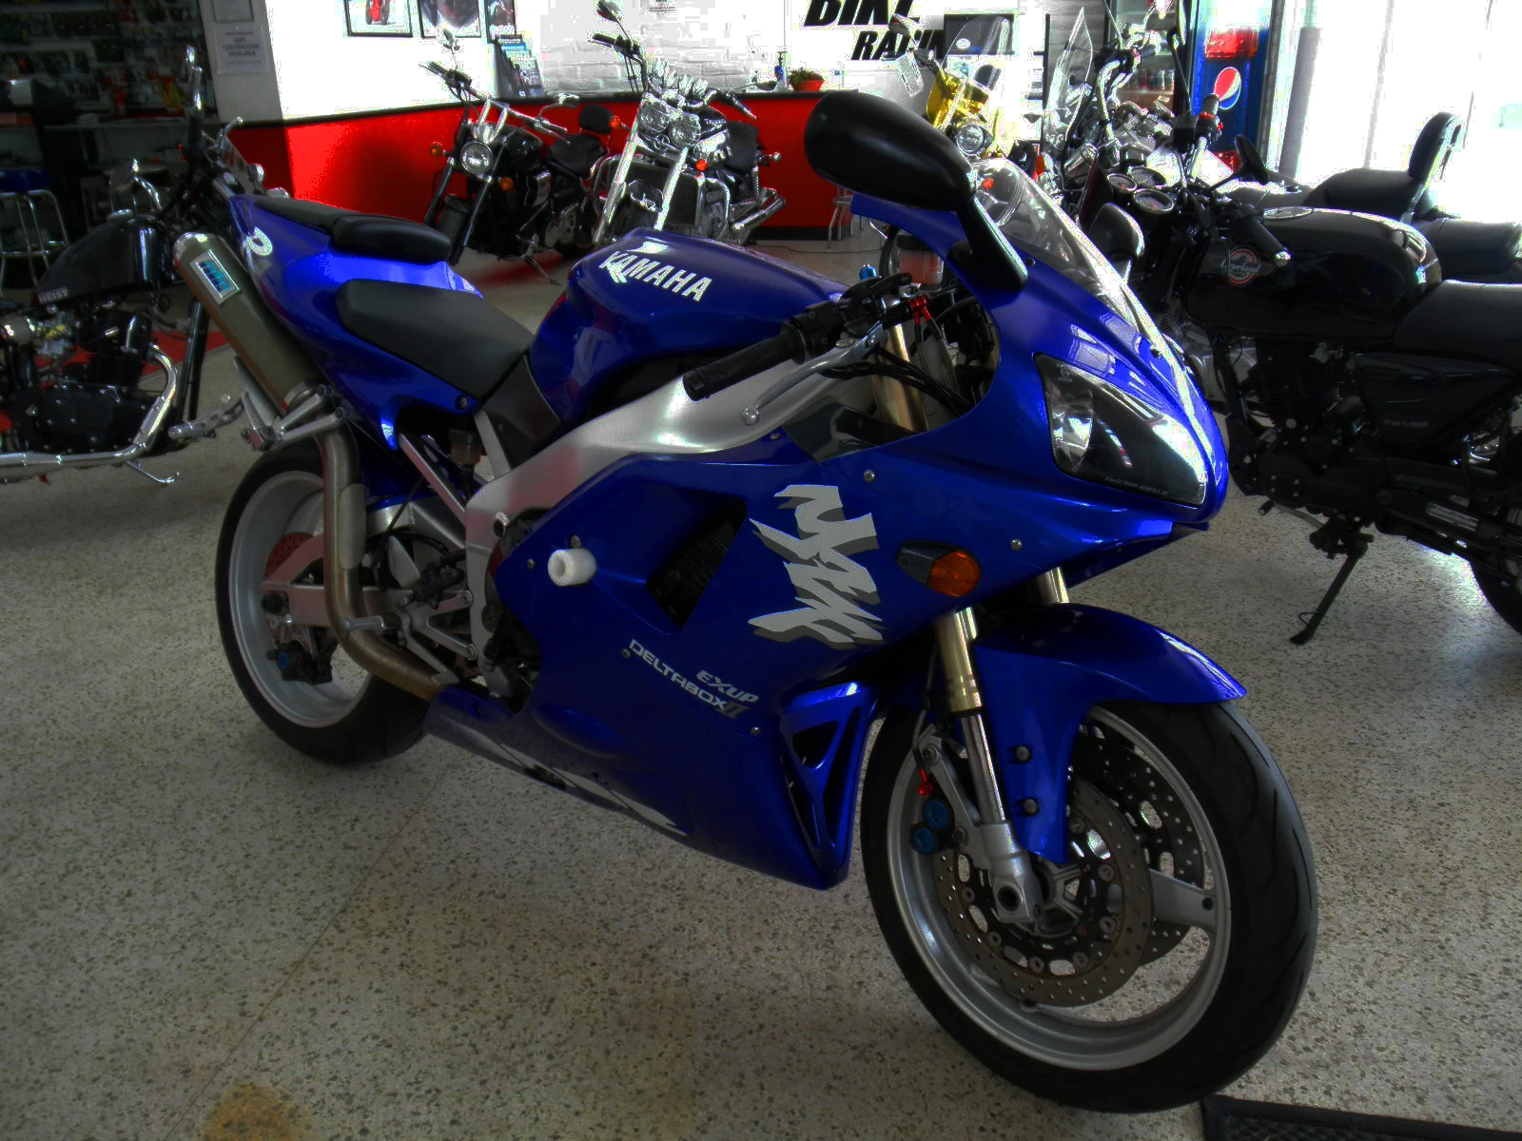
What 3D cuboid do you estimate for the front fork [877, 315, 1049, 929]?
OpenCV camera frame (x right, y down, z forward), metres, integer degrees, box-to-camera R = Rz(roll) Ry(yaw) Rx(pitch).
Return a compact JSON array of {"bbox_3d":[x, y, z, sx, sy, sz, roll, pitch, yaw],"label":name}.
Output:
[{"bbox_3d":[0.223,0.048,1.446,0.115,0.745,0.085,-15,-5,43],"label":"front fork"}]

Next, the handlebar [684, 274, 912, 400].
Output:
[{"bbox_3d":[0.044,-0.273,1.435,0.295,0.085,0.090,-25,22,-18],"label":"handlebar"}]

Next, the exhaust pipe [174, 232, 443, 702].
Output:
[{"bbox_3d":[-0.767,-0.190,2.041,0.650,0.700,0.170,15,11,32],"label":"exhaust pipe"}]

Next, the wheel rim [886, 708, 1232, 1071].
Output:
[{"bbox_3d":[0.371,0.361,1.512,0.465,0.465,0.108,17,16,41],"label":"wheel rim"}]

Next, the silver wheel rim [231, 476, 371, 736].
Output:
[{"bbox_3d":[-0.772,0.048,2.269,0.462,0.462,0.172,15,11,32],"label":"silver wheel rim"}]

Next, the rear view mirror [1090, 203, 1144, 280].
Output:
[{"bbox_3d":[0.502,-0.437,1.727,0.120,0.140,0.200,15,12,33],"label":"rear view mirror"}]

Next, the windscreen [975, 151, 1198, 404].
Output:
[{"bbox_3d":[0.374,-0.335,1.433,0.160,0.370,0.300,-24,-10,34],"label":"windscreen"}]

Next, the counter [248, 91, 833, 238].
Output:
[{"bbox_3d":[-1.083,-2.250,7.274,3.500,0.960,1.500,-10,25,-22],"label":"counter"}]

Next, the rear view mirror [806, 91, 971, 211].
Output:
[{"bbox_3d":[0.130,-0.432,1.265,0.185,0.105,0.085,0,13,-43],"label":"rear view mirror"}]

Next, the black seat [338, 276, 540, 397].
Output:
[{"bbox_3d":[-0.516,-0.388,2.052,0.480,0.140,0.270,22,16,32],"label":"black seat"}]

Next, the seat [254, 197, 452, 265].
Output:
[{"bbox_3d":[-0.707,-0.600,2.170,0.550,0.100,0.210,20,15,32],"label":"seat"}]

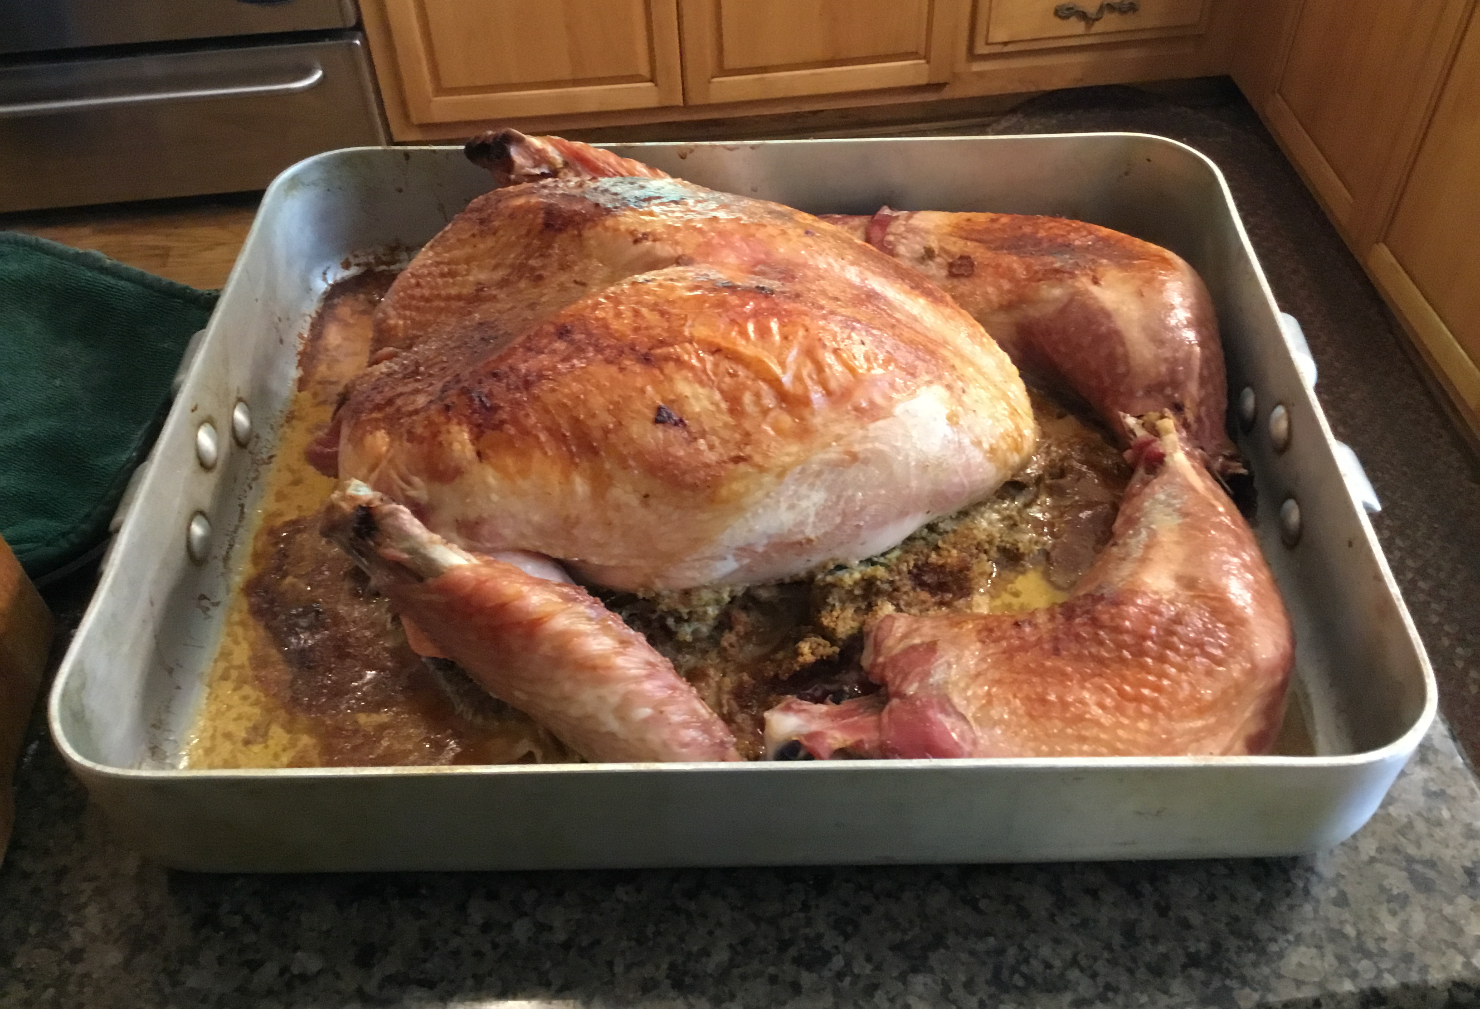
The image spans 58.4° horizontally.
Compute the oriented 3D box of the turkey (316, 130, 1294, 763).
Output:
[{"bbox_3d":[0.016,-0.046,0.525,0.386,0.129,0.321,-1,47,1],"label":"turkey"}]

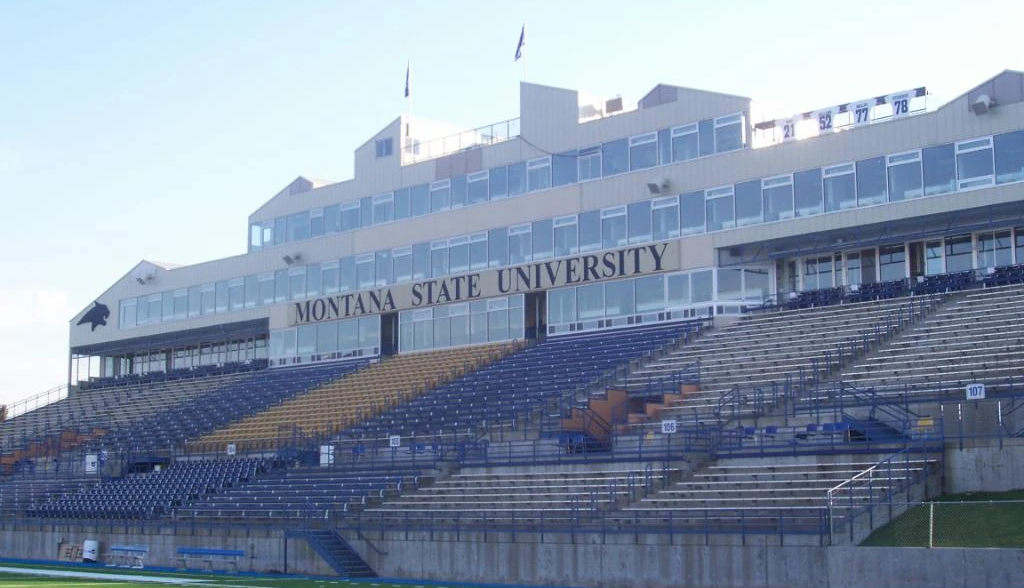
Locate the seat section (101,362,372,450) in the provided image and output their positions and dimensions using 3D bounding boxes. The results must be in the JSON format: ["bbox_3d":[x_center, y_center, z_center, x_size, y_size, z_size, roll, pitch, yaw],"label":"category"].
[{"bbox_3d":[-16.318,6.174,86.336,12.500,5.700,12.200,8,-11,-44],"label":"seat section"}]

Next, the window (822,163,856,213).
[{"bbox_3d":[12.659,-4.101,60.494,0.100,1.788,1.535,8,-11,-44],"label":"window"}]

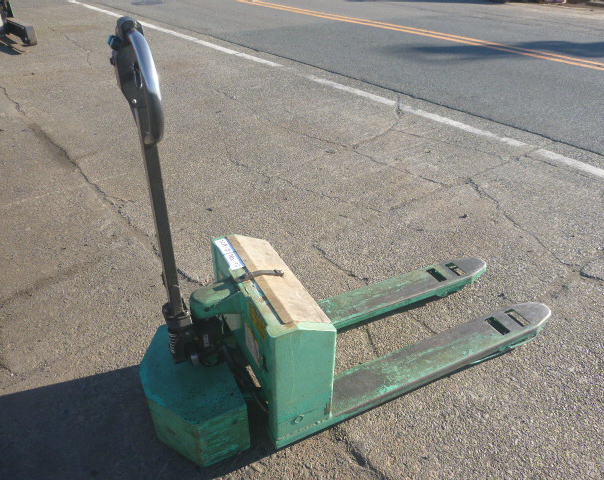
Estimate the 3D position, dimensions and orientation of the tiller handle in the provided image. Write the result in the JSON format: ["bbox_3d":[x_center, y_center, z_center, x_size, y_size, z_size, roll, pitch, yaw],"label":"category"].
[{"bbox_3d":[-0.382,-0.044,1.247,0.100,1.020,0.210,-15,37,-23],"label":"tiller handle"}]

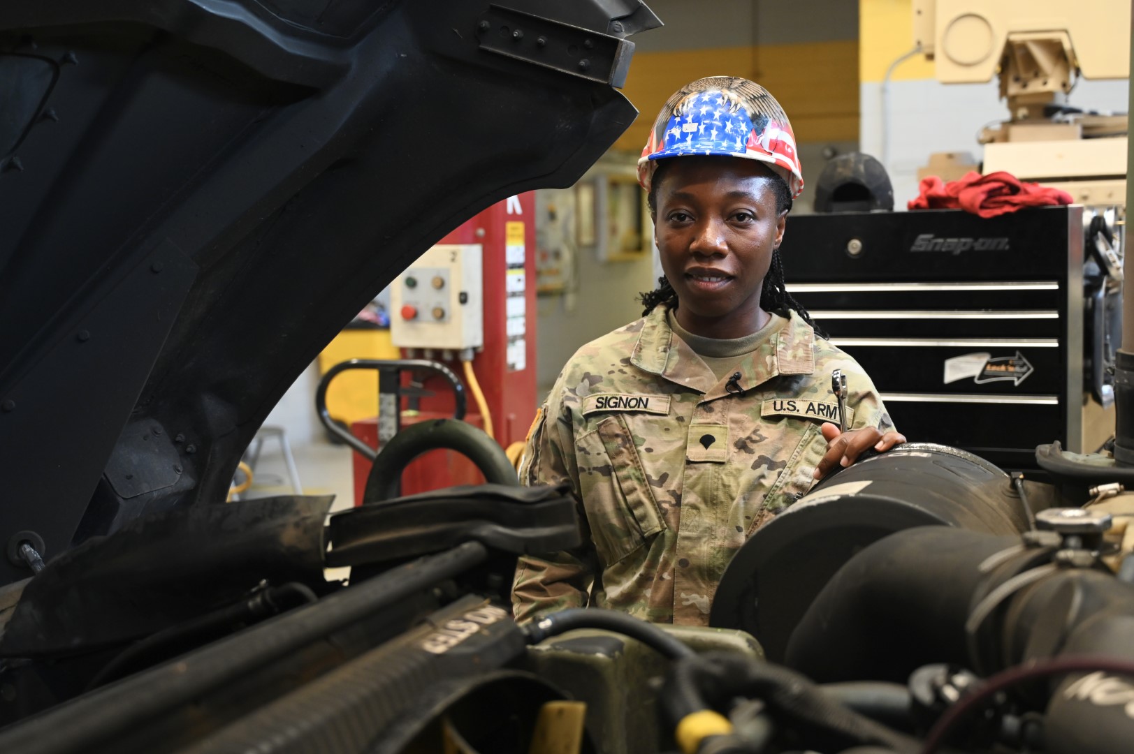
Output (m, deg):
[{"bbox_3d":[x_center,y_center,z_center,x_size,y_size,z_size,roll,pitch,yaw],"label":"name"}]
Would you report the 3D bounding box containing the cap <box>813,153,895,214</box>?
[{"bbox_3d":[0.630,-0.416,3.240,0.178,0.137,0.265,1,2,16],"label":"cap"}]

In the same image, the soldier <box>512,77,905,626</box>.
[{"bbox_3d":[0.185,0.455,1.940,0.520,1.680,0.400,0,2,5],"label":"soldier"}]

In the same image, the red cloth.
[{"bbox_3d":[0.885,-0.376,3.090,0.320,0.105,0.200,1,2,27],"label":"red cloth"}]

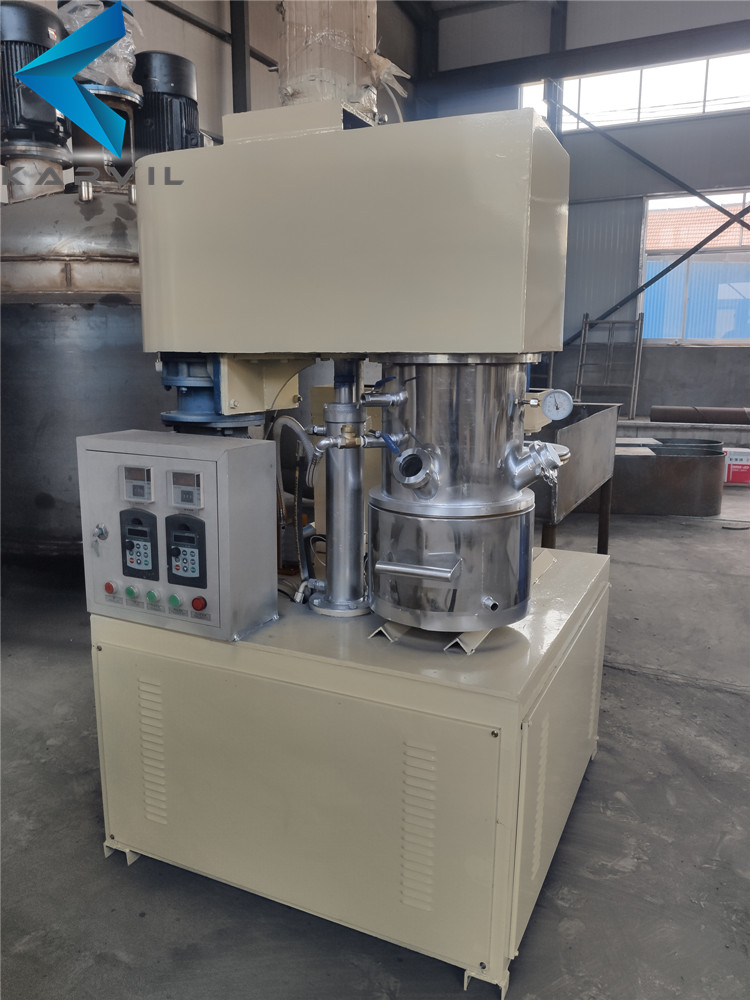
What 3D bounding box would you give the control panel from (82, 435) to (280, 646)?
[{"bbox_3d":[-0.442,0.067,1.743,0.406,0.404,0.189,6,13,26],"label":"control panel"}]

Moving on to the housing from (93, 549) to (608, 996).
[{"bbox_3d":[0.009,0.526,2.100,1.020,0.634,1.002,6,13,25],"label":"housing"}]

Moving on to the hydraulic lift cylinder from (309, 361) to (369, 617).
[{"bbox_3d":[-0.080,-0.029,1.795,0.140,0.575,0.140,0,12,0],"label":"hydraulic lift cylinder"}]

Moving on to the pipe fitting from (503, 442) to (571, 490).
[{"bbox_3d":[0.337,-0.074,1.645,0.125,0.090,0.072,-14,4,27],"label":"pipe fitting"}]

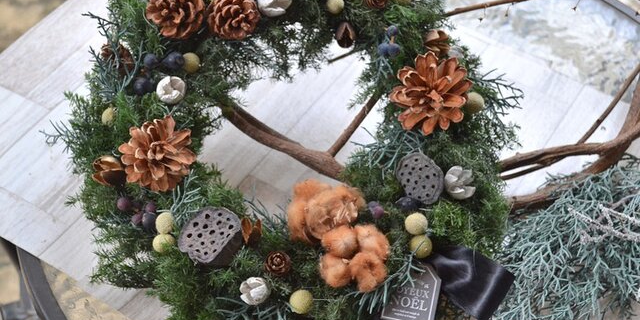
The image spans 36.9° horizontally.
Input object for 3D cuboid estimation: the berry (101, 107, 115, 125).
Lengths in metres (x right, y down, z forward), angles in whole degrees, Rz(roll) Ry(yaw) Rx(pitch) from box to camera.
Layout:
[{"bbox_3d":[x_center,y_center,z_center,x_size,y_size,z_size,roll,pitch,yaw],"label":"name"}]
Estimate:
[{"bbox_3d":[-0.166,-0.034,0.749,0.013,0.014,0.013,1,52,-1],"label":"berry"}]

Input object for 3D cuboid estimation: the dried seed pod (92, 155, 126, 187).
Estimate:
[{"bbox_3d":[-0.156,0.009,0.714,0.027,0.022,0.024,1,52,-1],"label":"dried seed pod"}]

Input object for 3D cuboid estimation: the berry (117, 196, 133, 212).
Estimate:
[{"bbox_3d":[-0.149,0.033,0.733,0.012,0.012,0.012,0,48,-11],"label":"berry"}]

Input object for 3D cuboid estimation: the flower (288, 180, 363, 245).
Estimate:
[{"bbox_3d":[0.004,0.037,0.671,0.055,0.042,0.048,1,52,-1],"label":"flower"}]

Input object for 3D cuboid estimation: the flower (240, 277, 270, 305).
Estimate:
[{"bbox_3d":[-0.044,0.089,0.648,0.019,0.019,0.019,-15,51,15],"label":"flower"}]

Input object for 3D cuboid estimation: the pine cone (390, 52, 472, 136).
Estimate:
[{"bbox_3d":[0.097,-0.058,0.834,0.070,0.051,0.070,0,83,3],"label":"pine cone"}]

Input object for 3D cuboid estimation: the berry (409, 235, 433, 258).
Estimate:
[{"bbox_3d":[0.070,0.060,0.662,0.016,0.016,0.016,1,52,-1],"label":"berry"}]

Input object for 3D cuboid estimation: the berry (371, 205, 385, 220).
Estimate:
[{"bbox_3d":[0.041,0.038,0.687,0.010,0.010,0.010,1,52,-1],"label":"berry"}]

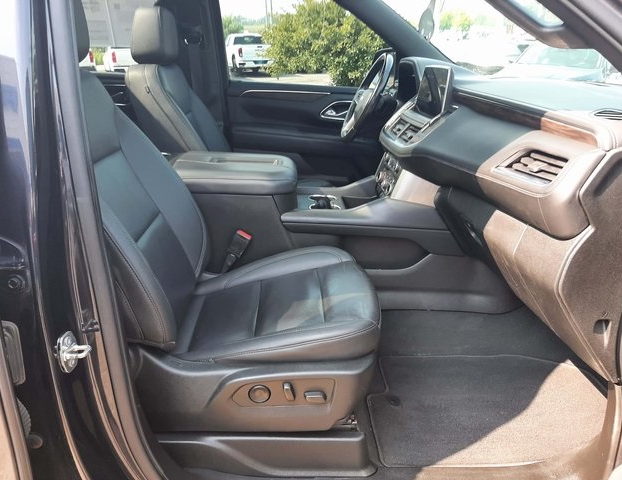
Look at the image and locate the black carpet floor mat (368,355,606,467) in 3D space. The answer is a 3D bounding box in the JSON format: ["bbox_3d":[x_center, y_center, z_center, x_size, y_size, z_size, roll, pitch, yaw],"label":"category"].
[{"bbox_3d":[0.488,0.431,1.292,0.670,0.030,0.420,0,22,-3],"label":"black carpet floor mat"}]

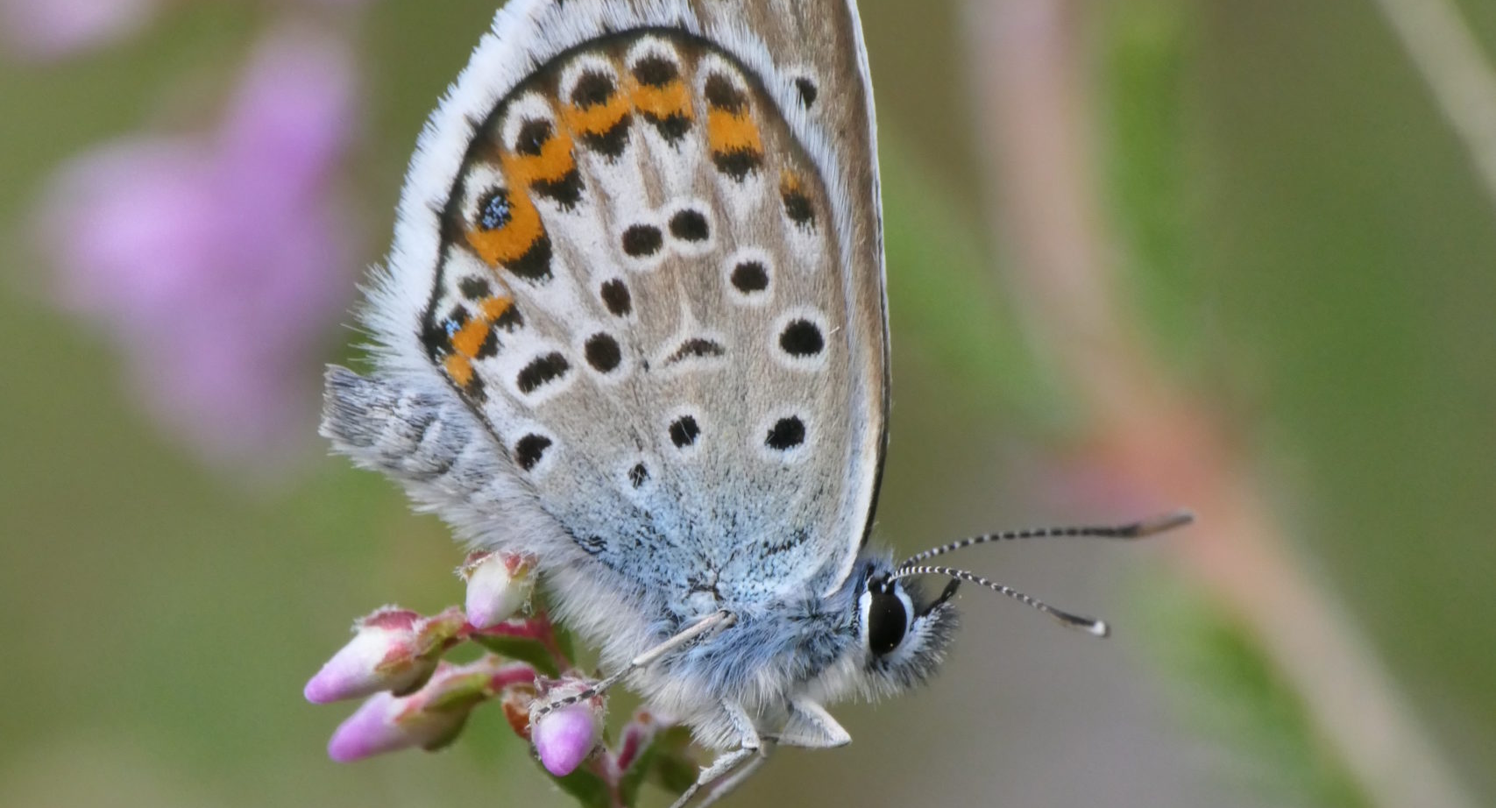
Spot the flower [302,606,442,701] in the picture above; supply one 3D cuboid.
[{"bbox_3d":[-0.007,0.005,0.225,0.003,0.002,0.002,-26,16,-12],"label":"flower"}]

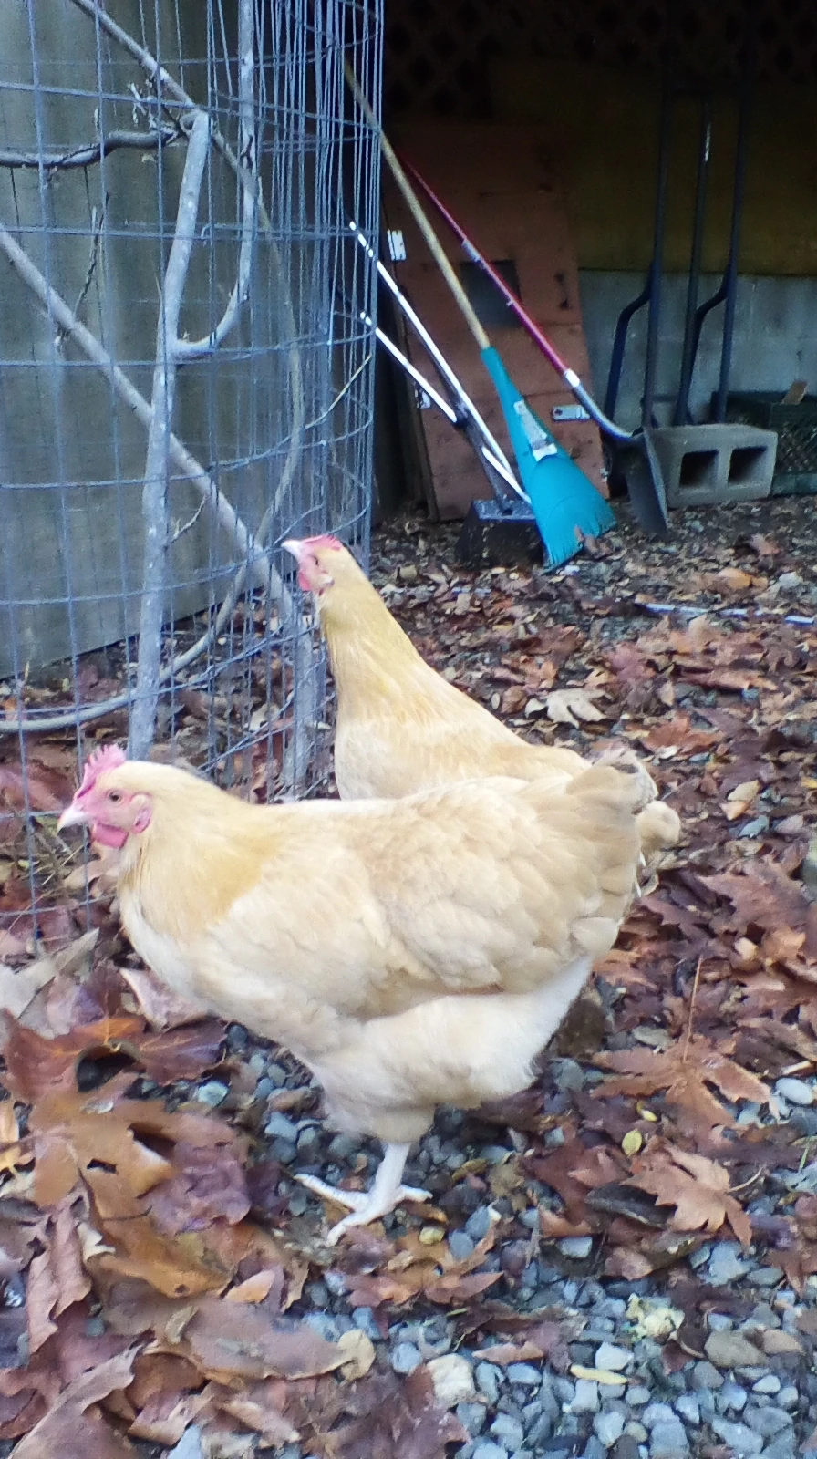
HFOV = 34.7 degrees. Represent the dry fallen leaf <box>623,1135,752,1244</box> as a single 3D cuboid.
[{"bbox_3d":[0.217,0.358,1.013,0.095,0.030,0.100,1,20,0],"label":"dry fallen leaf"}]

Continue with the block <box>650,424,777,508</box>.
[{"bbox_3d":[0.887,-0.796,3.942,0.395,0.193,0.190,-10,23,-27],"label":"block"}]

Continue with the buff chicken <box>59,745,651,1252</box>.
[{"bbox_3d":[-0.041,0.189,0.982,0.423,0.366,0.210,2,20,4],"label":"buff chicken"}]

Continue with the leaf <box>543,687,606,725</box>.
[{"bbox_3d":[0.267,-0.036,2.093,0.098,0.030,0.105,1,20,0],"label":"leaf"}]

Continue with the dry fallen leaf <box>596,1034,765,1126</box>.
[{"bbox_3d":[0.241,0.309,1.149,0.152,0.028,0.120,1,20,0],"label":"dry fallen leaf"}]

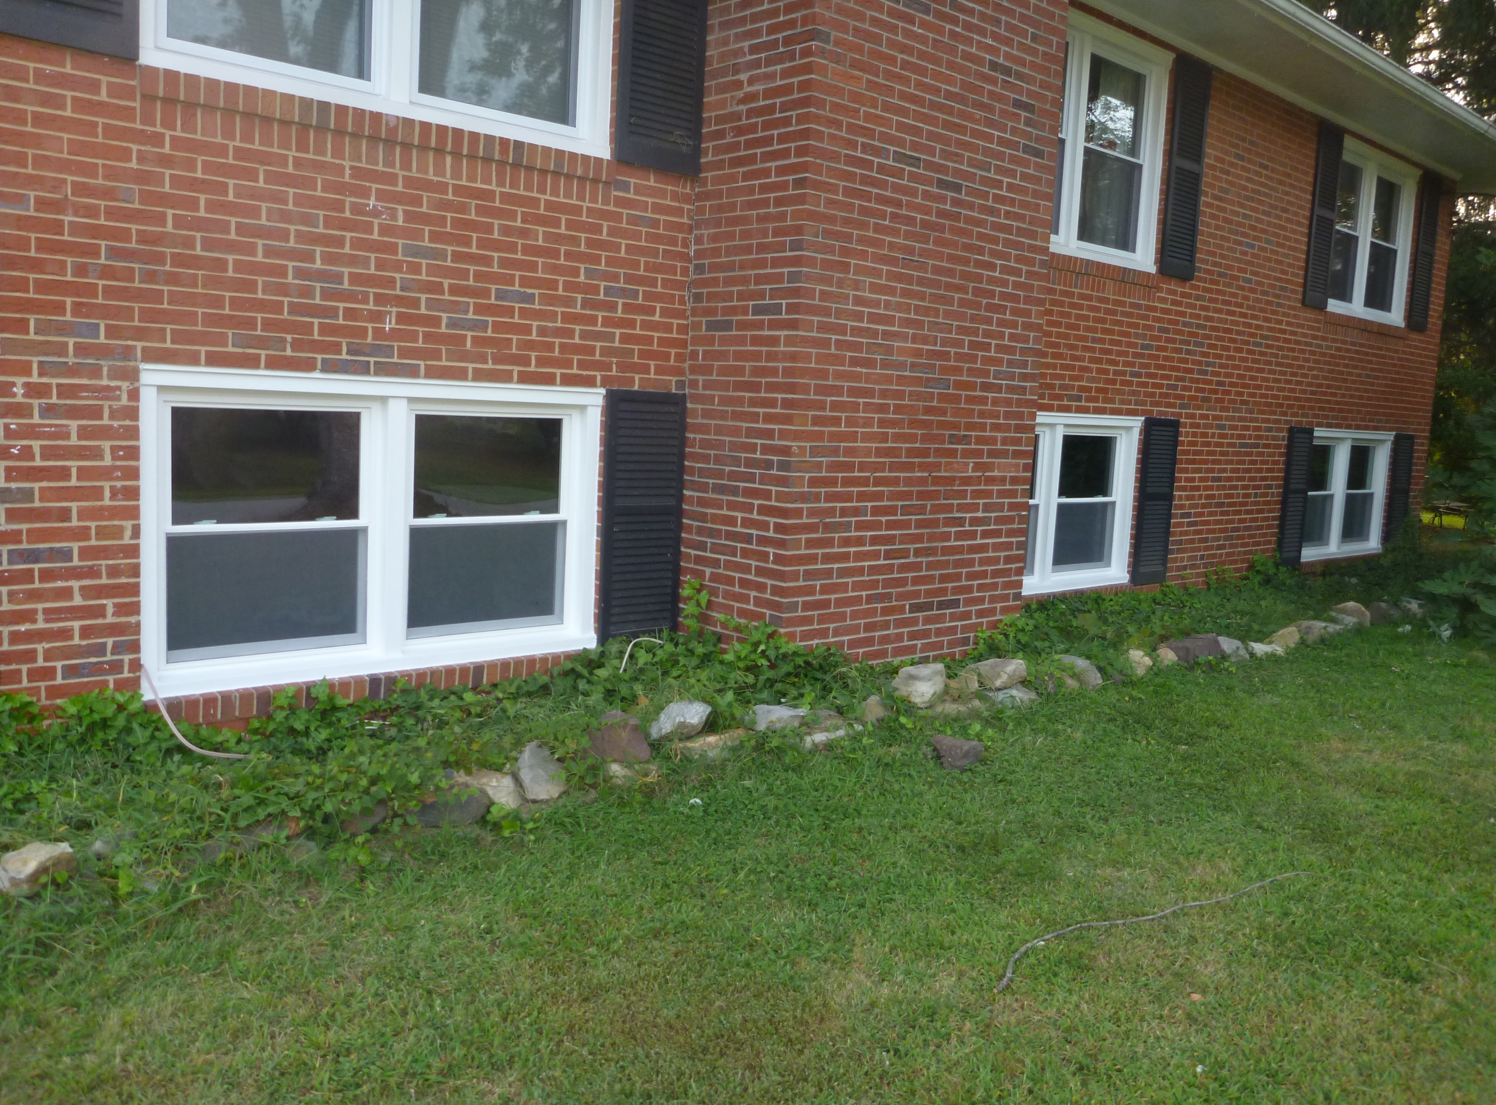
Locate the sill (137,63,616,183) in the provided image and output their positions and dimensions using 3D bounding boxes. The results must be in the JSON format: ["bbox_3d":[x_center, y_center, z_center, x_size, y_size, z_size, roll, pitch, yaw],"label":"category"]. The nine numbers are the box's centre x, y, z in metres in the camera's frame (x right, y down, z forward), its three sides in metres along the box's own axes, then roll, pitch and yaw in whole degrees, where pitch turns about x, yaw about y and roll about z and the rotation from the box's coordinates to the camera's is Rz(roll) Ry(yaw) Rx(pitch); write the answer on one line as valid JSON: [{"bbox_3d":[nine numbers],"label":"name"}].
[{"bbox_3d":[-1.346,-1.653,4.773,1.965,0.100,0.110,-4,9,-42],"label":"sill"}]

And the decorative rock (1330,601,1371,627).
[{"bbox_3d":[4.384,0.449,8.805,0.273,0.168,0.205,-4,9,-42],"label":"decorative rock"}]

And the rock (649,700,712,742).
[{"bbox_3d":[-0.260,0.647,4.655,0.224,0.127,0.157,-4,9,-42],"label":"rock"}]

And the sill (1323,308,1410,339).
[{"bbox_3d":[5.557,-2.052,10.944,1.909,0.106,0.110,-4,9,-42],"label":"sill"}]

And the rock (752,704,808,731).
[{"bbox_3d":[0.133,0.694,5.029,0.230,0.090,0.164,-4,9,-42],"label":"rock"}]

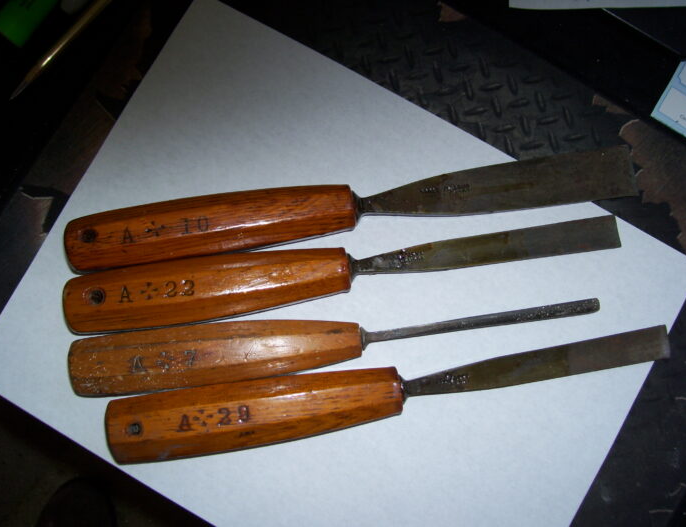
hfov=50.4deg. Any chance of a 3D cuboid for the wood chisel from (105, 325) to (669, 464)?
[{"bbox_3d":[0.022,0.054,0.324,0.256,0.025,0.029,-9,84,-3],"label":"wood chisel"}]

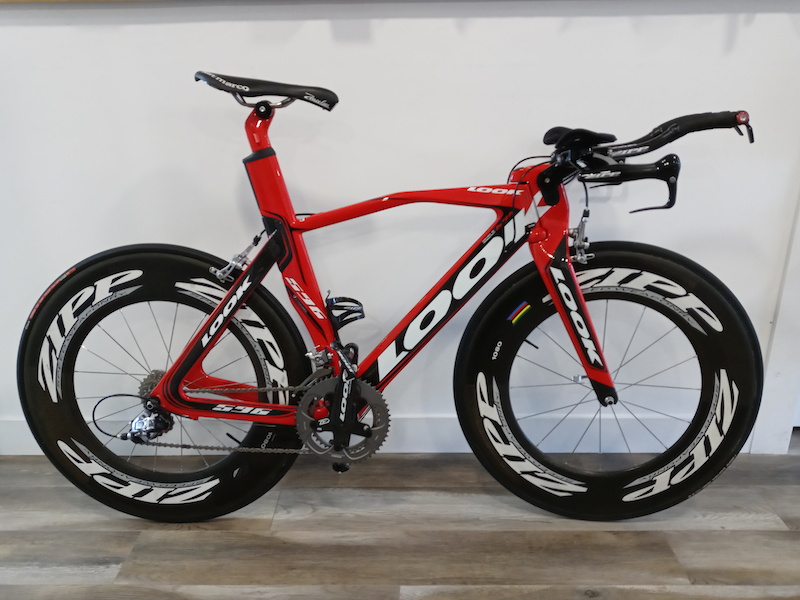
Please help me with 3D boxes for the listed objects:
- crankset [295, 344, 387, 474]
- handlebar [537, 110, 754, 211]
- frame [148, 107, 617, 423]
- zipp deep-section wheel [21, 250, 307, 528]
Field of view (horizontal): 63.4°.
[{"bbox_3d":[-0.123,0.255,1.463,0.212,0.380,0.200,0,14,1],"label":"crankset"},{"bbox_3d":[0.482,-0.289,1.302,0.395,0.178,0.440,1,16,7],"label":"handlebar"},{"bbox_3d":[-0.037,-0.057,1.389,1.010,0.695,0.140,0,14,1],"label":"frame"},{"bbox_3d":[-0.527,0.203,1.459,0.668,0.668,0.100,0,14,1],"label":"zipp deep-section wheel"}]

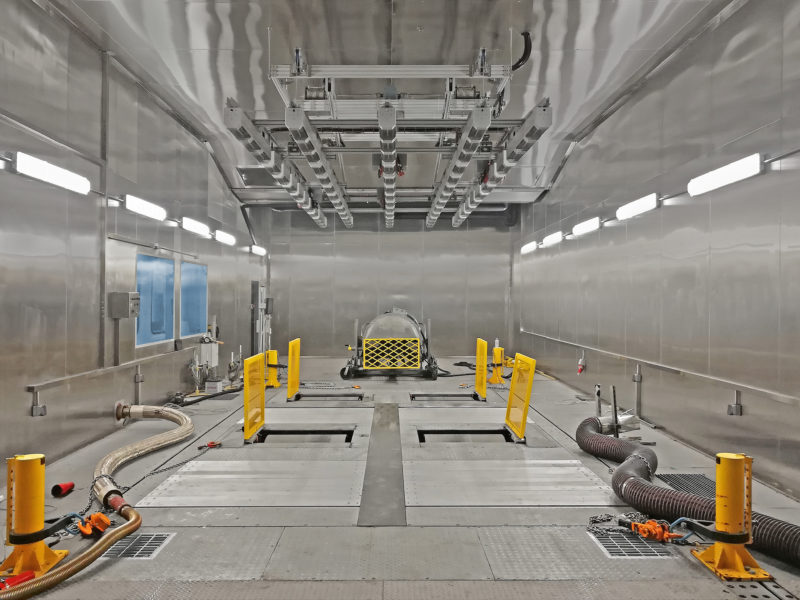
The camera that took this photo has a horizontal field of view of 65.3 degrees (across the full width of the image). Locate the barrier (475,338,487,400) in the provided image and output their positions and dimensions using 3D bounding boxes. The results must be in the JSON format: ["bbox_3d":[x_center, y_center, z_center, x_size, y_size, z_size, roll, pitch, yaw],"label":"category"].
[{"bbox_3d":[1.250,1.039,9.560,0.050,0.833,0.787,2,0,-1],"label":"barrier"}]

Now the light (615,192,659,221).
[{"bbox_3d":[2.904,-1.101,7.582,0.090,0.162,1.241,0,0,-1],"label":"light"}]

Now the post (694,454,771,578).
[{"bbox_3d":[1.945,1.237,3.690,0.280,0.646,0.395,0,0,-1],"label":"post"}]

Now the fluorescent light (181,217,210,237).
[{"bbox_3d":[-3.170,-1.121,9.632,0.100,0.160,1.270,0,0,-1],"label":"fluorescent light"}]

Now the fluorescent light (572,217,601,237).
[{"bbox_3d":[2.907,-1.121,9.730,0.100,0.160,1.270,0,0,-1],"label":"fluorescent light"}]

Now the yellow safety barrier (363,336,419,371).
[{"bbox_3d":[-0.154,1.015,11.750,1.064,0.571,0.040,0,0,-1],"label":"yellow safety barrier"}]

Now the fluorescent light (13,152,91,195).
[{"bbox_3d":[-3.118,-1.101,5.606,0.090,0.162,1.241,0,0,-1],"label":"fluorescent light"}]

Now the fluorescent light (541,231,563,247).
[{"bbox_3d":[2.842,-1.101,11.432,0.090,0.162,1.241,0,0,-1],"label":"fluorescent light"}]

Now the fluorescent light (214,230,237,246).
[{"bbox_3d":[-3.194,-1.121,11.350,0.100,0.160,1.270,0,0,-1],"label":"fluorescent light"}]

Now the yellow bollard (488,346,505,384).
[{"bbox_3d":[1.840,1.237,11.854,0.280,0.650,0.430,0,0,-1],"label":"yellow bollard"}]

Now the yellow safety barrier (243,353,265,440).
[{"bbox_3d":[-1.595,1.038,6.879,0.050,0.833,0.787,0,0,-1],"label":"yellow safety barrier"}]

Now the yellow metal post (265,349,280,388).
[{"bbox_3d":[-2.274,1.237,11.155,0.280,0.646,0.380,0,0,-1],"label":"yellow metal post"}]

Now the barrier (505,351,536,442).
[{"bbox_3d":[1.327,1.044,6.904,0.050,0.833,0.787,9,0,-1],"label":"barrier"}]

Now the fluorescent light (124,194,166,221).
[{"bbox_3d":[-3.144,-1.121,7.686,0.100,0.160,1.270,0,0,-1],"label":"fluorescent light"}]

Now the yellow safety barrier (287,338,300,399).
[{"bbox_3d":[-1.611,1.038,9.531,0.050,0.833,0.787,1,0,-1],"label":"yellow safety barrier"}]

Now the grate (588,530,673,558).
[{"bbox_3d":[1.463,1.572,3.987,0.410,0.035,0.430,0,0,-1],"label":"grate"}]

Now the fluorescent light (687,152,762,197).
[{"bbox_3d":[2.935,-1.101,5.635,0.090,0.162,1.241,0,0,-1],"label":"fluorescent light"}]

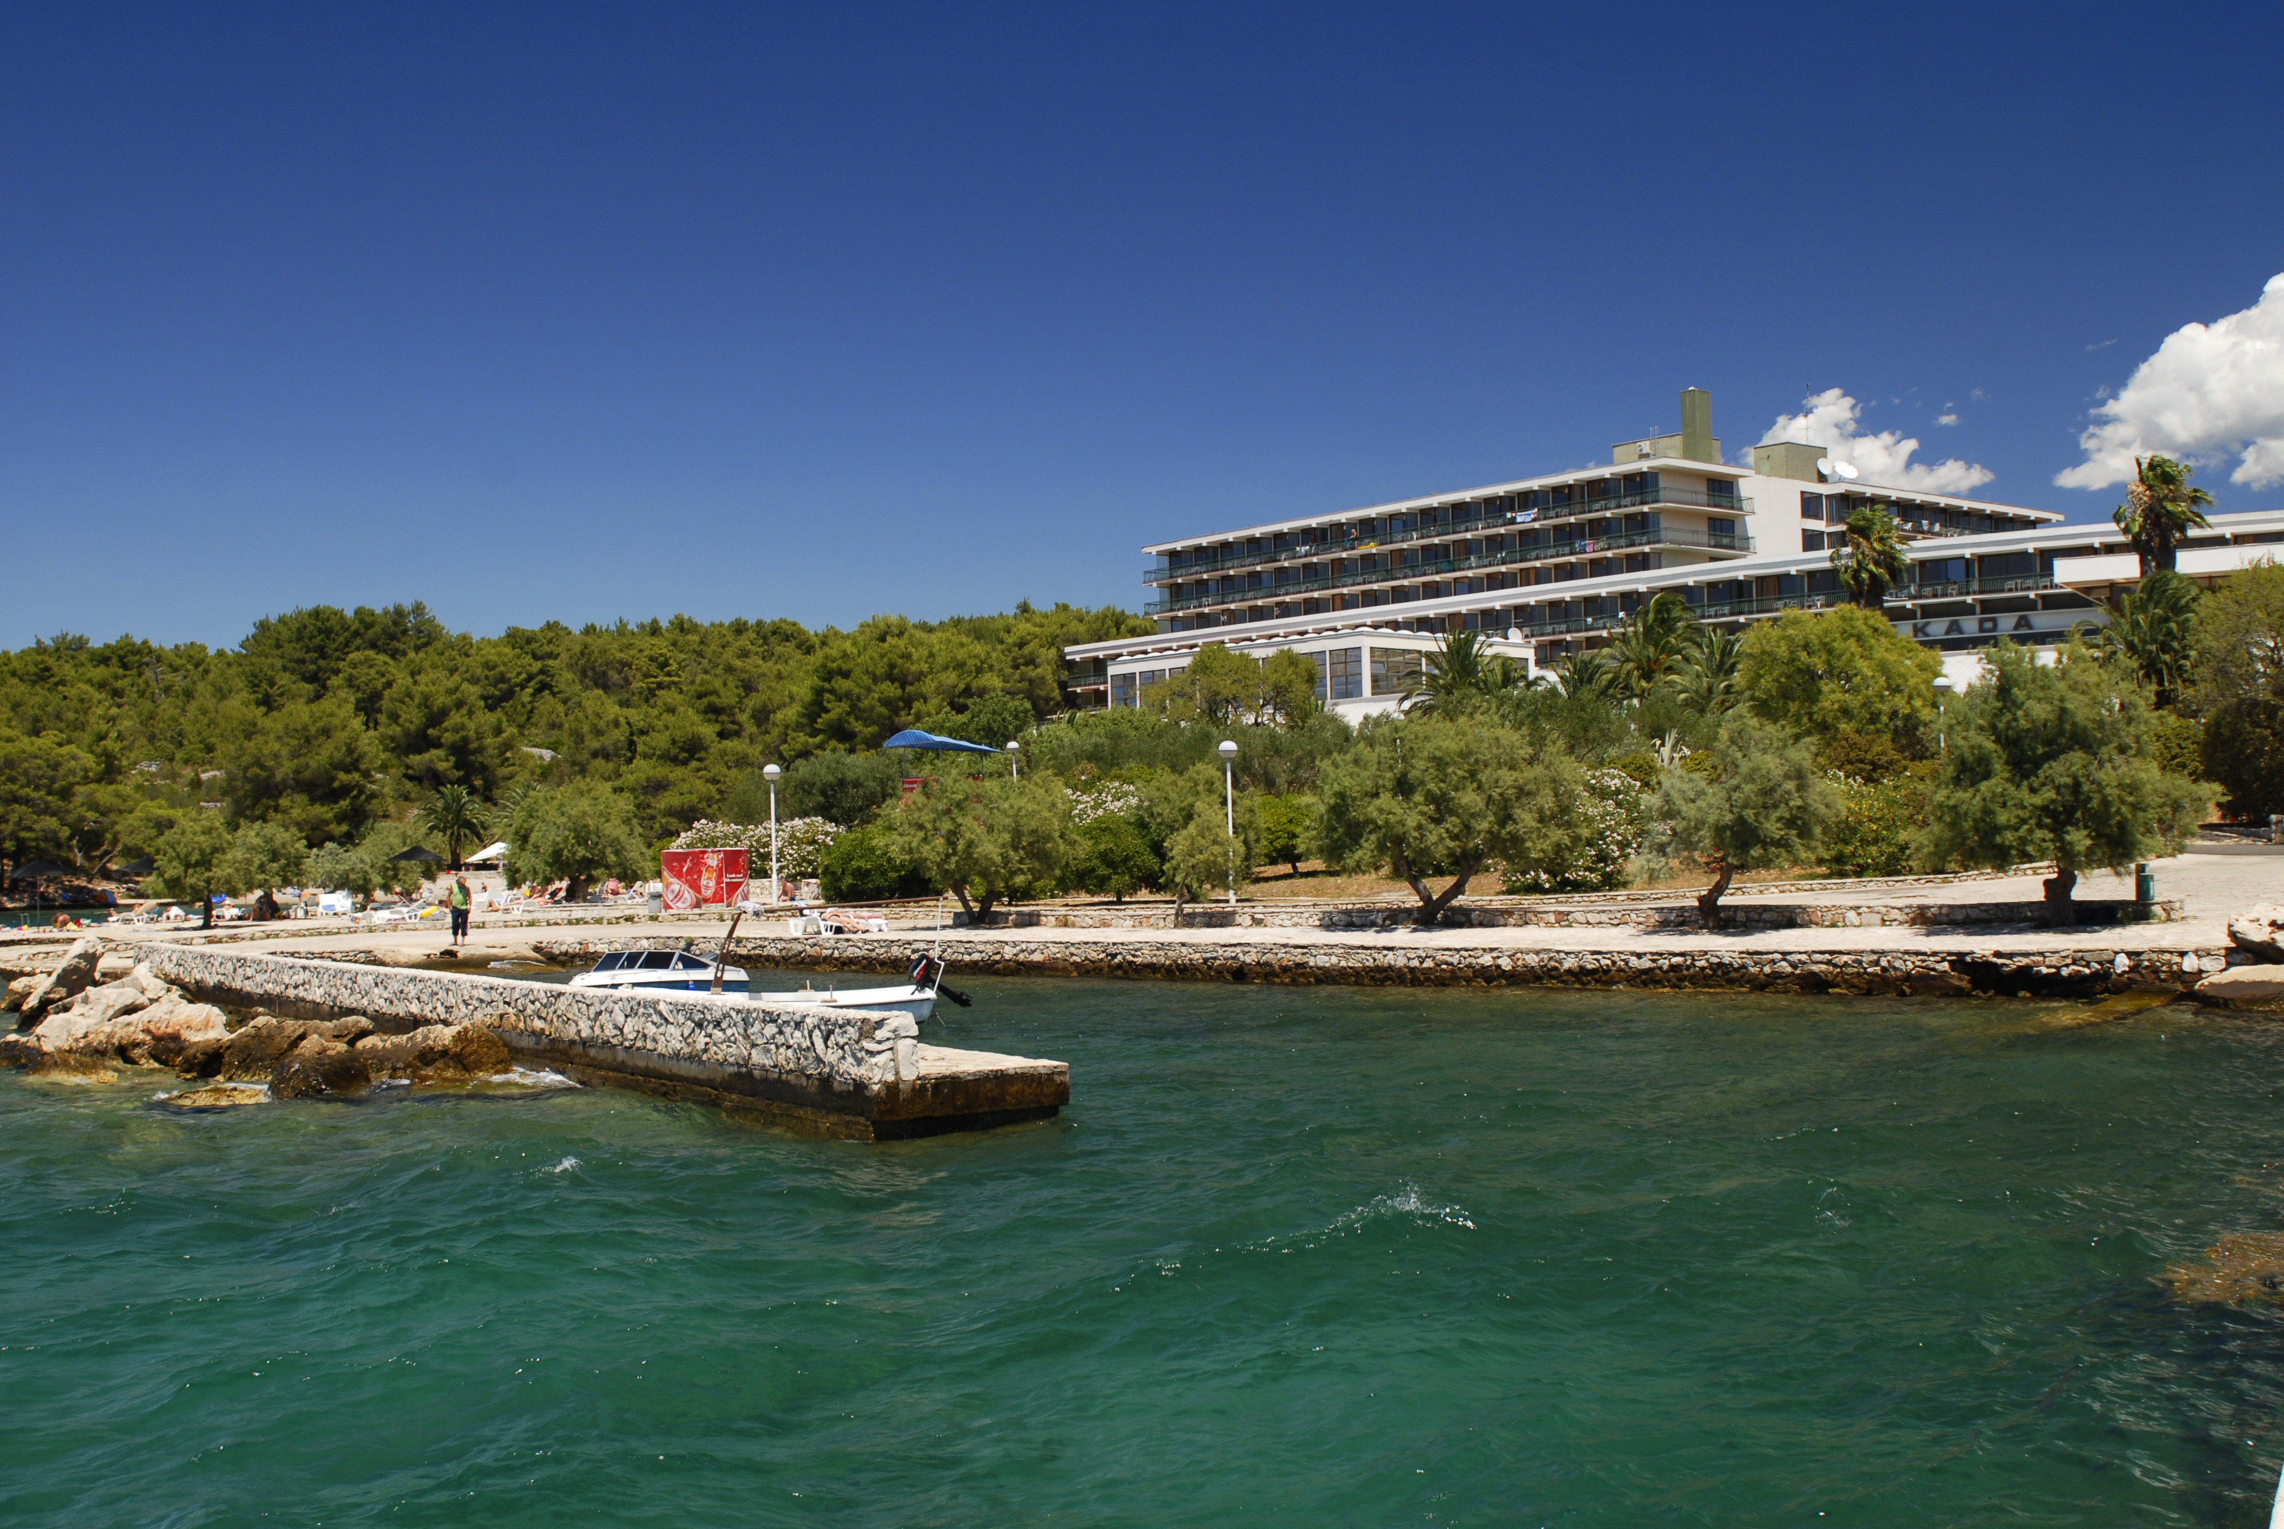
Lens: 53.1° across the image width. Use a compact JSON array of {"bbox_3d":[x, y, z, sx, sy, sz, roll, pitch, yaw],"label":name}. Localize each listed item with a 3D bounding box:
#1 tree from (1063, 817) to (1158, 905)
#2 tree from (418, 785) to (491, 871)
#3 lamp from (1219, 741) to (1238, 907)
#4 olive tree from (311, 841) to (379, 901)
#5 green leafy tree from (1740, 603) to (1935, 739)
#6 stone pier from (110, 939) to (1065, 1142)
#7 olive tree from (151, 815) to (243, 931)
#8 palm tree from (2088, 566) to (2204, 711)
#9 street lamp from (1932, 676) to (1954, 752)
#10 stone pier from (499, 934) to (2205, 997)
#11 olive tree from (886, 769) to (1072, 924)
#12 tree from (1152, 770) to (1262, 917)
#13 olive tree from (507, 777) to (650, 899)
[{"bbox_3d":[-0.840,2.721,65.200,2.800,2.500,2.700,-1,-2,0],"label":"tree"},{"bbox_3d":[-30.045,2.847,100.000,3.200,3.980,3.200,-1,-2,-17],"label":"tree"},{"bbox_3d":[2.191,1.441,56.500,0.470,4.060,0.470,-2,-2,2],"label":"lamp"},{"bbox_3d":[-28.573,3.934,82.000,2.500,2.400,2.400,-1,-2,0],"label":"olive tree"},{"bbox_3d":[26.174,-3.086,86.000,7.500,5.900,7.000,-1,-2,0],"label":"green leafy tree"},{"bbox_3d":[-10.408,3.830,35.800,2.600,1.400,27.000,0,-2,-39],"label":"stone pier"},{"bbox_3d":[-29.132,3.261,70.500,2.860,3.550,2.750,-1,-2,-22],"label":"olive tree"},{"bbox_3d":[42.580,-5.221,97.000,4.800,6.200,4.800,-1,-2,0],"label":"palm tree"},{"bbox_3d":[21.029,-0.295,60.000,0.470,4.000,0.470,-2,-2,19],"label":"street lamp"},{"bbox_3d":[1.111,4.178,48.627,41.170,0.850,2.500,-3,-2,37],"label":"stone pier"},{"bbox_3d":[-4.497,2.202,62.300,5.100,4.300,4.700,-1,-2,0],"label":"olive tree"},{"bbox_3d":[1.604,2.042,56.300,2.640,3.780,2.460,-2,-2,2],"label":"tree"},{"bbox_3d":[-18.955,2.536,76.500,4.720,4.120,4.480,-1,-2,-14],"label":"olive tree"}]

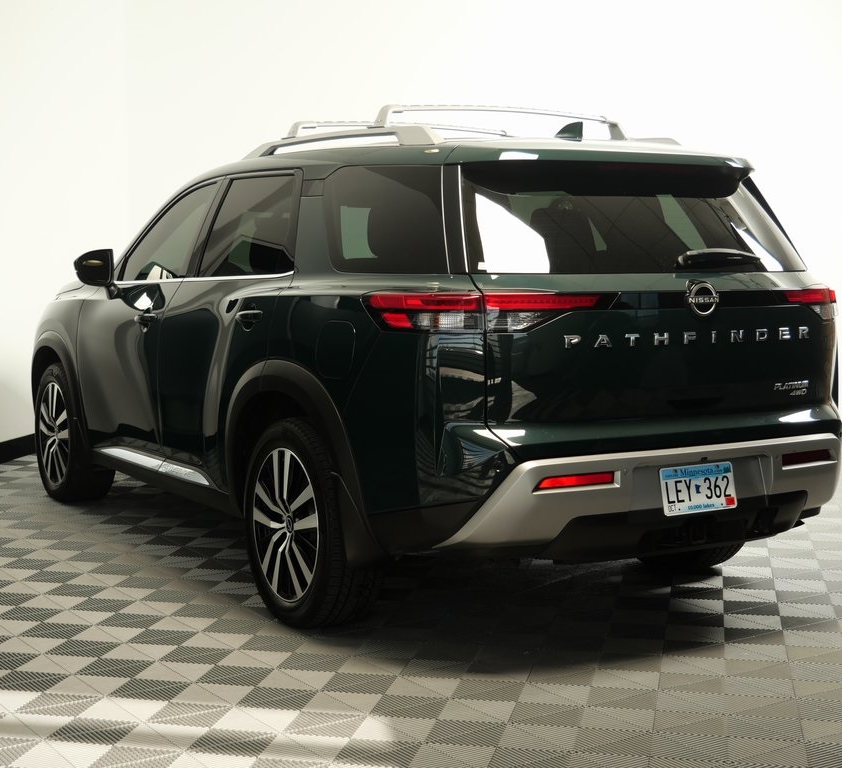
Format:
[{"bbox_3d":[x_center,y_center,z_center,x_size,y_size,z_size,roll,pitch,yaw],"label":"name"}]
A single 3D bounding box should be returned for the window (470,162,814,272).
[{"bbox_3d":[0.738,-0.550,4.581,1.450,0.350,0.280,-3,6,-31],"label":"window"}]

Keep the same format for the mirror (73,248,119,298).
[{"bbox_3d":[-1.527,-0.526,6.418,0.220,0.220,0.140,-3,6,-31],"label":"mirror"}]

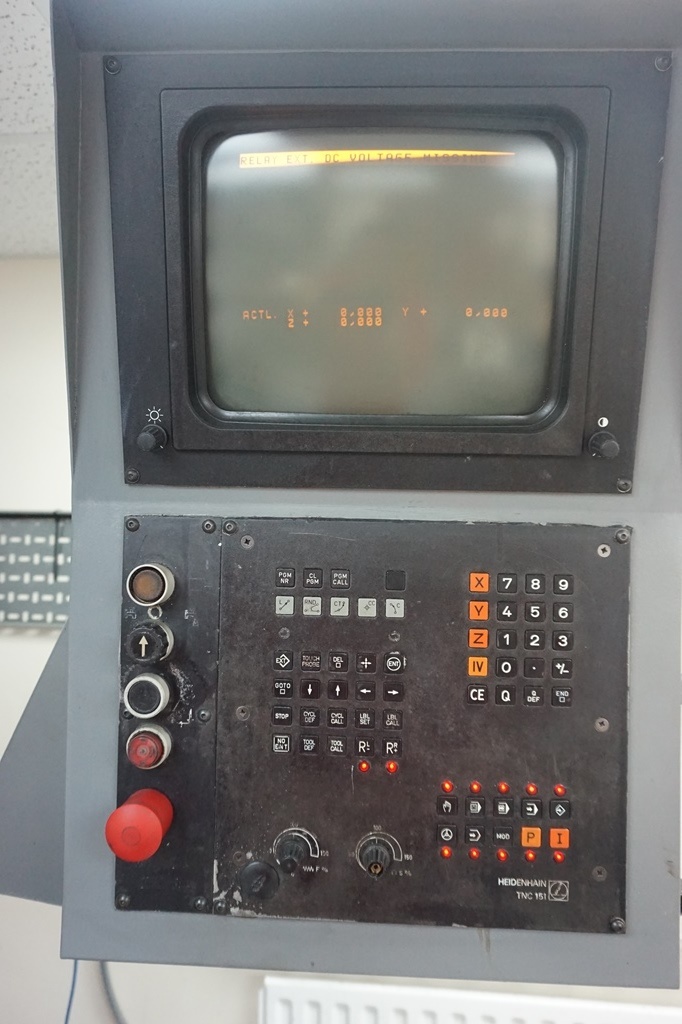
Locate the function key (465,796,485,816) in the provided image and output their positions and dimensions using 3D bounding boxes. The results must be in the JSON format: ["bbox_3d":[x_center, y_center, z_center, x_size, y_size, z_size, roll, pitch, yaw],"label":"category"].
[{"bbox_3d":[0.094,0.205,0.535,0.013,0.013,0.005,1,-1,2],"label":"function key"}]

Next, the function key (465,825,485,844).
[{"bbox_3d":[0.093,0.224,0.534,0.013,0.013,0.005,1,-1,2],"label":"function key"}]

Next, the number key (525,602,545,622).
[{"bbox_3d":[0.134,0.069,0.530,0.013,0.013,0.006,1,-1,3],"label":"number key"}]

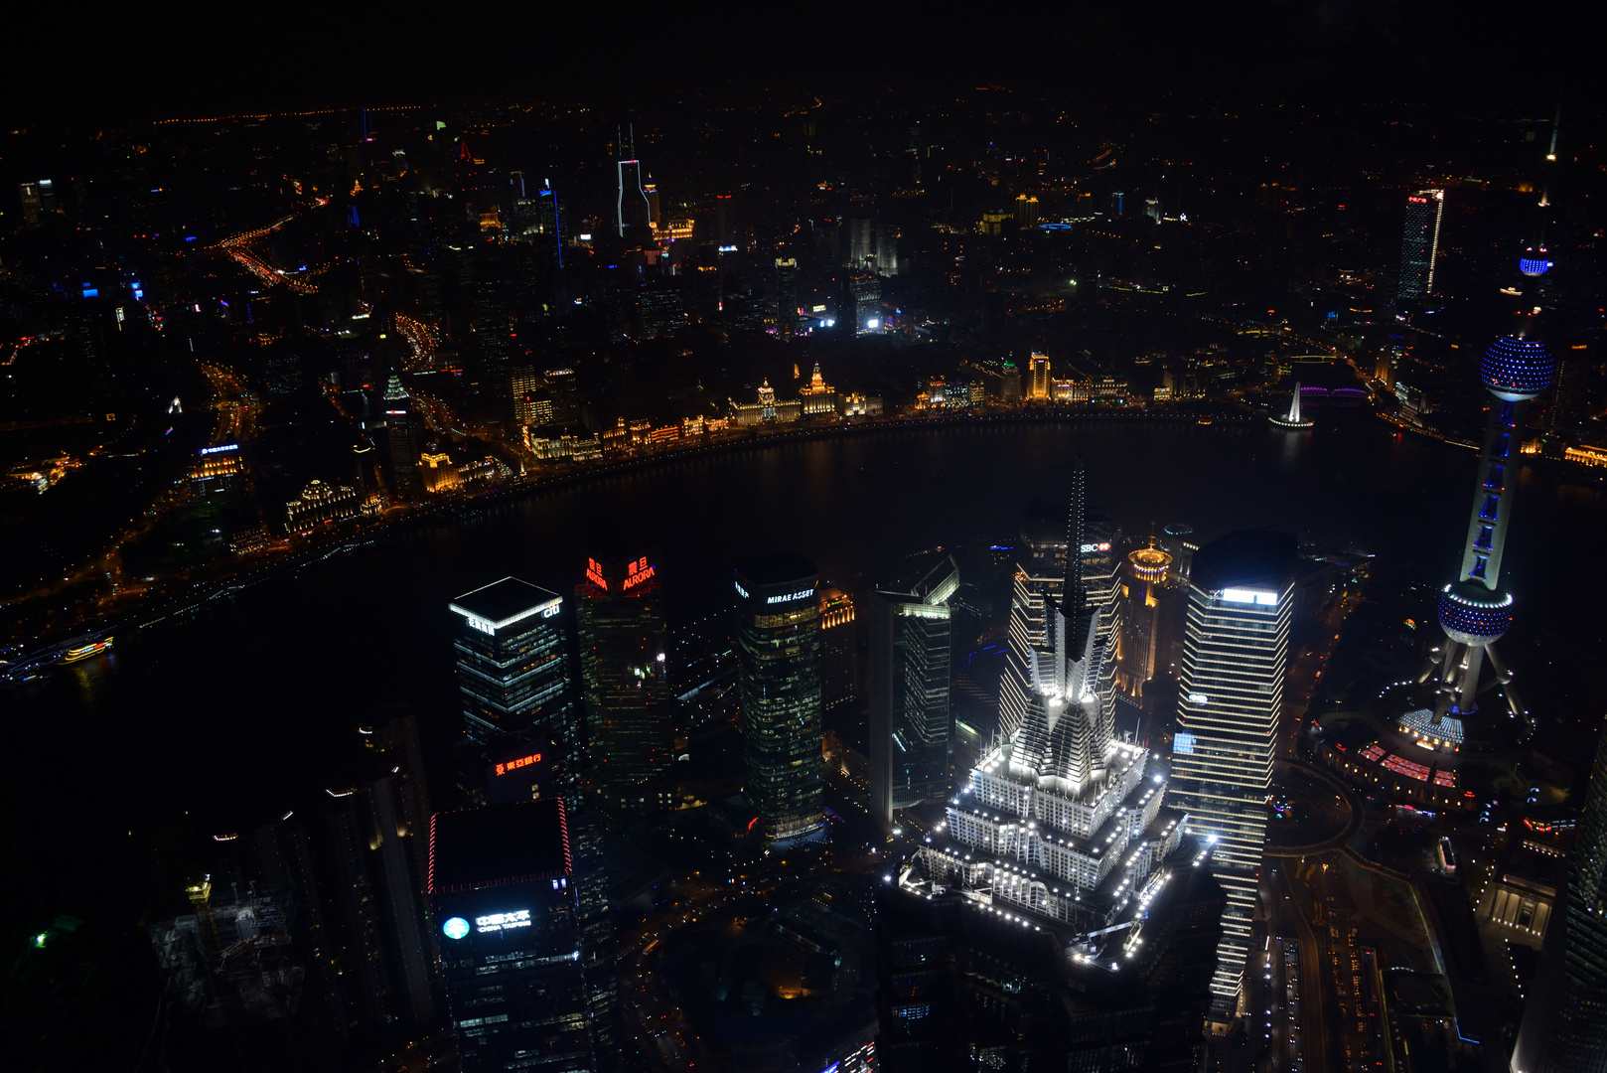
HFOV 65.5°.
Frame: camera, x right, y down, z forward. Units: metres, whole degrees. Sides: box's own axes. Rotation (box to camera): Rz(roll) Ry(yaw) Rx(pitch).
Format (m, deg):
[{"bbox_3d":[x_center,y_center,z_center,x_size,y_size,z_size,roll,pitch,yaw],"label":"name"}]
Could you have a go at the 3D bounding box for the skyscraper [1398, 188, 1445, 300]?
[{"bbox_3d":[1153.520,-535.980,2336.910,42.000,220.000,42.000,-11,23,-23],"label":"skyscraper"}]

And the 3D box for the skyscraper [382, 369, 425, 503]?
[{"bbox_3d":[-469.470,-118.610,1461.870,29.000,150.000,29.000,-2,21,-2],"label":"skyscraper"}]

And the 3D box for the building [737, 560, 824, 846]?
[{"bbox_3d":[-13.075,104.453,810.856,48.000,181.000,49.000,-10,22,-19],"label":"building"}]

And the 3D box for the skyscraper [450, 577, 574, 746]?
[{"bbox_3d":[-173.640,120.750,770.620,48.000,180.000,48.000,15,26,37],"label":"skyscraper"}]

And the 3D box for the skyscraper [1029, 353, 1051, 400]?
[{"bbox_3d":[347.741,-235.100,1830.148,32.000,68.000,28.000,1,21,7],"label":"skyscraper"}]

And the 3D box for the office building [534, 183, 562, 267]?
[{"bbox_3d":[-568.900,-682.140,2847.010,46.000,222.000,44.000,10,23,27],"label":"office building"}]

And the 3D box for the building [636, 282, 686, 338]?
[{"bbox_3d":[-257.240,-410.850,2278.290,76.000,105.000,32.000,-10,22,-20],"label":"building"}]

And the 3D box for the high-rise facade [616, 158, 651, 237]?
[{"bbox_3d":[-420.977,-825.192,3100.032,70.000,212.000,50.000,-3,21,-4],"label":"high-rise facade"}]

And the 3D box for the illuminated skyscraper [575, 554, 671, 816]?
[{"bbox_3d":[-116.683,99.143,831.530,53.000,183.000,36.000,-3,21,-2],"label":"illuminated skyscraper"}]

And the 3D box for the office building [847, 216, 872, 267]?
[{"bbox_3d":[128.310,-640.650,2804.300,48.000,136.000,42.000,-7,22,-14],"label":"office building"}]

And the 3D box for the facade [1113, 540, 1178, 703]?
[{"bbox_3d":[265.480,63.330,963.350,36.000,134.000,38.000,-14,24,-30],"label":"facade"}]

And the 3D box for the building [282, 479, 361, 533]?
[{"bbox_3d":[-543.320,-37.290,1404.220,79.000,43.000,29.000,-20,28,-40],"label":"building"}]

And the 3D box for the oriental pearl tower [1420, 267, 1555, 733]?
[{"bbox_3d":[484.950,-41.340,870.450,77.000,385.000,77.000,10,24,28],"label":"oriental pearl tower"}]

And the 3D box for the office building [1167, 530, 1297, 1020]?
[{"bbox_3d":[202.920,126.670,616.120,48.000,260.000,50.000,6,22,18],"label":"office building"}]

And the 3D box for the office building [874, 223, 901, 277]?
[{"bbox_3d":[188.500,-637.880,2801.670,48.000,128.000,32.000,0,21,4],"label":"office building"}]

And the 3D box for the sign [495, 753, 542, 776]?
[{"bbox_3d":[-127.980,102.110,560.180,22.000,5.500,0.800,-13,24,-26],"label":"sign"}]

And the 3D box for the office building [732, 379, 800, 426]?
[{"bbox_3d":[-55.400,-194.710,1771.290,90.000,54.000,62.000,-6,22,-12],"label":"office building"}]

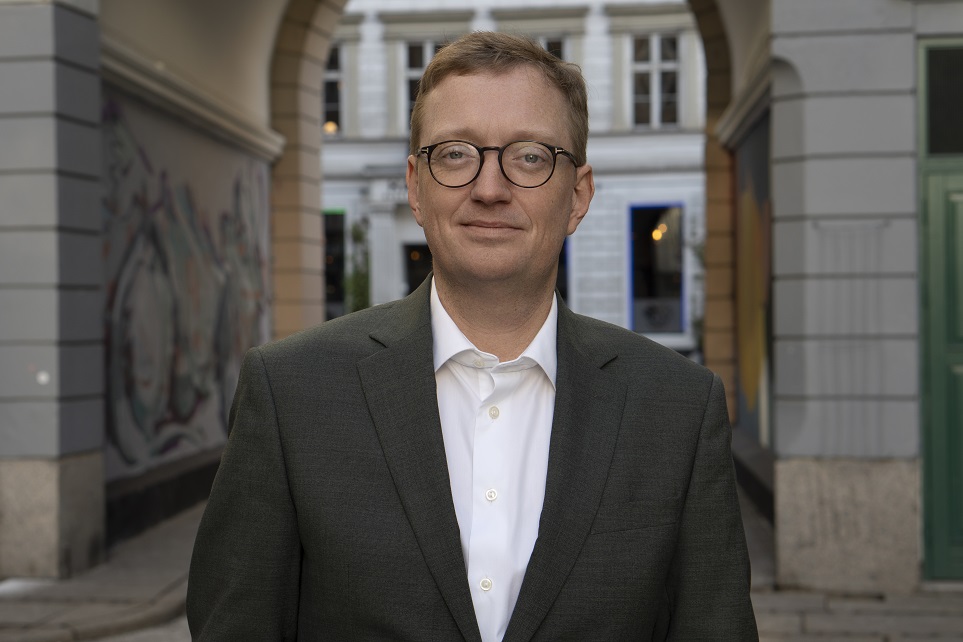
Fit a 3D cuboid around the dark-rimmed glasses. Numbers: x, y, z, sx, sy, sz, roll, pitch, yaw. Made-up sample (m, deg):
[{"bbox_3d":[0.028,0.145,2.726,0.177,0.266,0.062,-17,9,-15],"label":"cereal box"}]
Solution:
[{"bbox_3d":[0.014,-0.141,1.910,0.147,0.048,0.143,0,-2,3],"label":"dark-rimmed glasses"}]

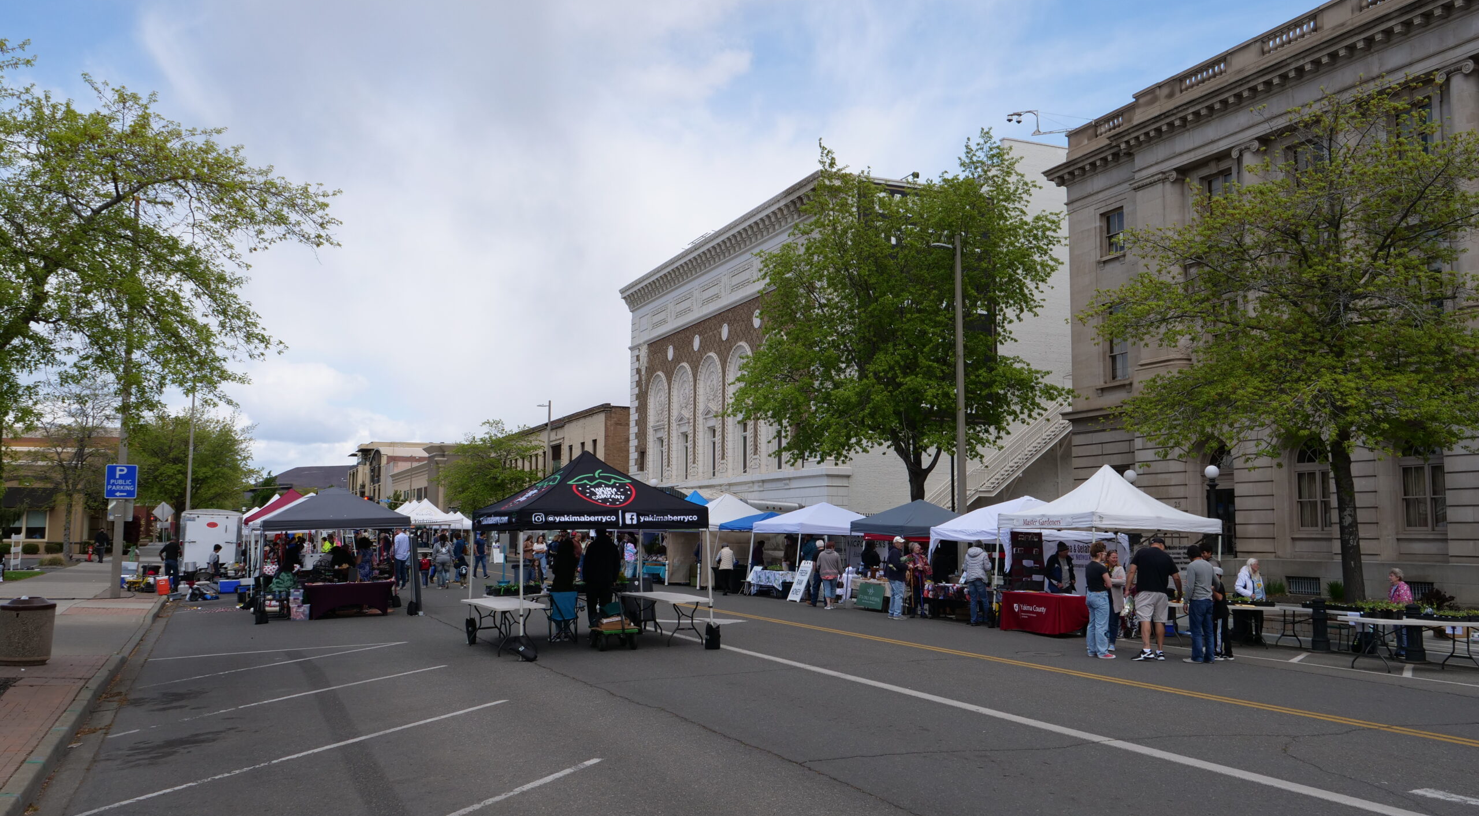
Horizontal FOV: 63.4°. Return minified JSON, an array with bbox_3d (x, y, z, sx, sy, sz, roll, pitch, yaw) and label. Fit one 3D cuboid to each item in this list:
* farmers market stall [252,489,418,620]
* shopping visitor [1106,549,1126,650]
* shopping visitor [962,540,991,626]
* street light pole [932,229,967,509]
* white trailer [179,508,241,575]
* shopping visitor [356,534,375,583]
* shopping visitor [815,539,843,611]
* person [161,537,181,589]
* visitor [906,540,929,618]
[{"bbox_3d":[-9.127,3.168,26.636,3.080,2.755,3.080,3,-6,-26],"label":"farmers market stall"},{"bbox_3d":[5.989,3.069,19.093,0.480,1.610,0.360,-4,-7,37],"label":"shopping visitor"},{"bbox_3d":[4.920,3.621,24.852,0.580,1.736,0.460,-2,-6,17],"label":"shopping visitor"},{"bbox_3d":[5.866,0.201,33.139,0.900,9.950,0.300,3,-6,-23],"label":"street light pole"},{"bbox_3d":[-18.133,4.823,41.146,1.980,2.520,4.400,3,-6,-23],"label":"white trailer"},{"bbox_3d":[-8.568,3.785,27.359,0.500,1.670,0.380,-1,-6,14],"label":"shopping visitor"},{"bbox_3d":[2.190,4.067,29.257,0.600,1.652,0.420,-1,-6,11],"label":"shopping visitor"},{"bbox_3d":[-17.231,4.759,36.300,0.560,1.670,0.420,2,-6,-20],"label":"person"},{"bbox_3d":[3.948,3.748,26.060,0.550,1.650,0.380,0,-6,-3],"label":"visitor"}]

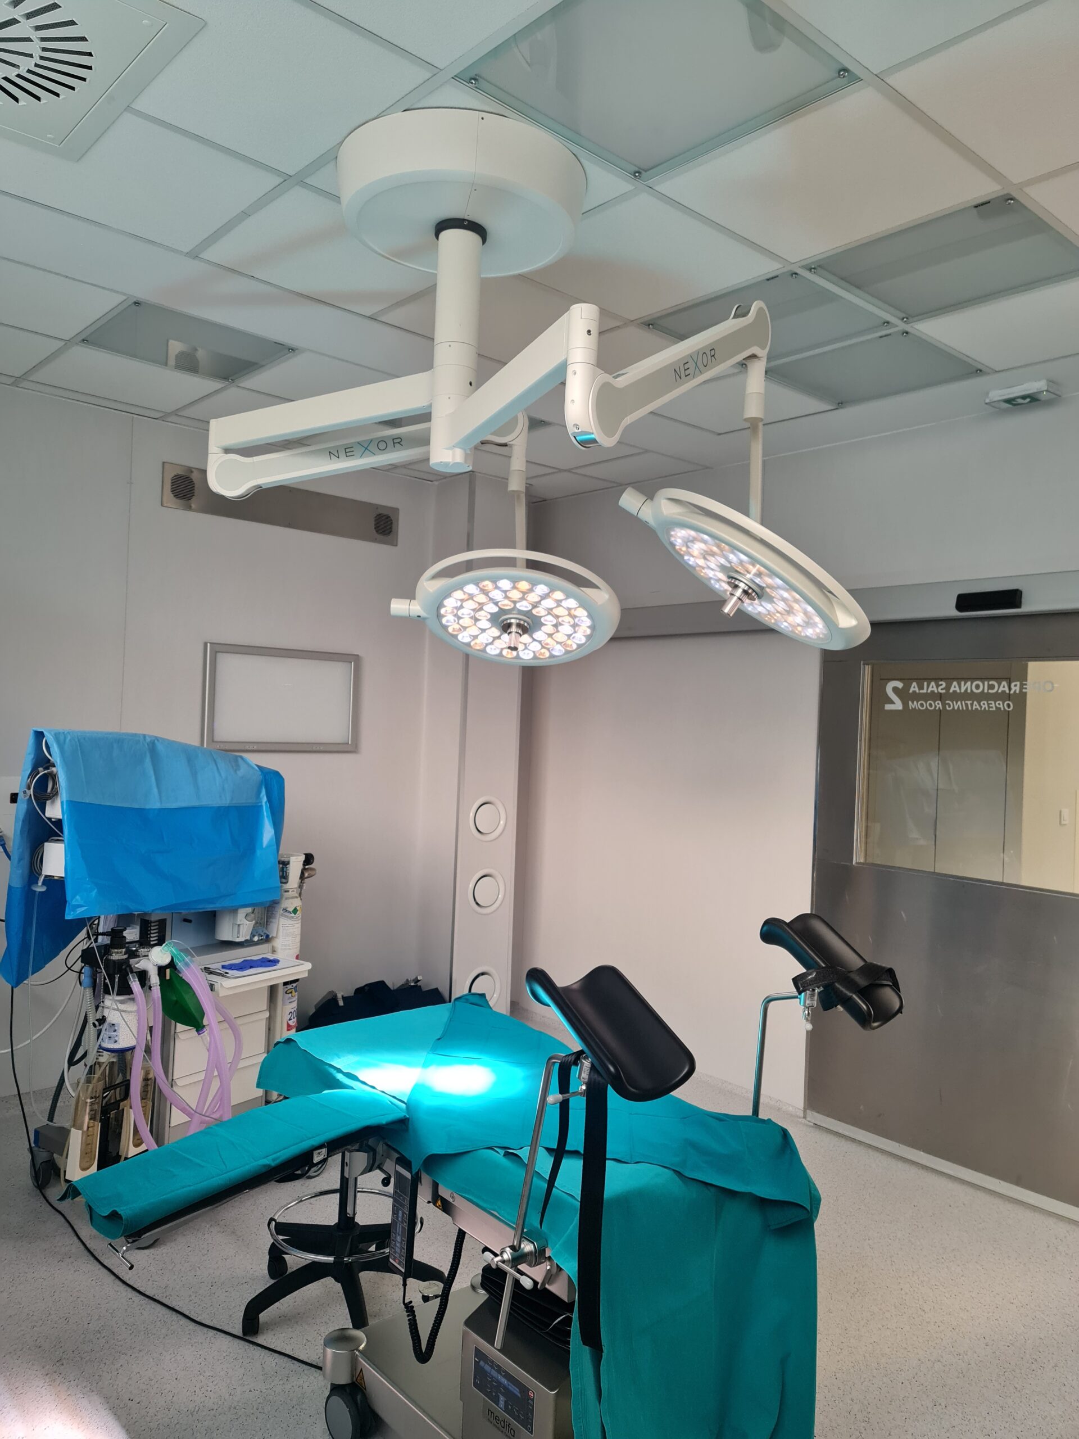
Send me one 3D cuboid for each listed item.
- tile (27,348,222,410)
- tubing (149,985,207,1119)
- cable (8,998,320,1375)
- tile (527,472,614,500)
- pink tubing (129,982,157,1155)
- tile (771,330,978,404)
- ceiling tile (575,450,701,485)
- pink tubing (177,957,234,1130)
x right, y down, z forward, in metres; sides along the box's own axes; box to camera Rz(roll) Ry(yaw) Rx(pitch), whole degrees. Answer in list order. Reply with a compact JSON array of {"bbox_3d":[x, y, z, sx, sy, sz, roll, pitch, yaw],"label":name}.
[{"bbox_3d":[-1.655,-1.361,4.174,0.594,0.020,0.594,2,0,-42],"label":"tile"},{"bbox_3d":[-1.328,1.225,3.819,0.230,0.500,0.080,2,0,-42],"label":"tubing"},{"bbox_3d":[-1.251,1.346,3.223,0.370,0.640,1.720,2,0,-42],"label":"cable"},{"bbox_3d":[0.090,-1.292,5.727,0.444,0.020,0.594,2,0,-42],"label":"tile"},{"bbox_3d":[-1.426,1.254,3.733,0.085,0.630,0.060,2,0,-42],"label":"pink tubing"},{"bbox_3d":[1.174,-1.243,3.697,0.594,0.020,0.594,2,0,-42],"label":"tile"},{"bbox_3d":[0.488,-1.274,5.278,0.444,0.020,0.594,2,0,-42],"label":"ceiling tile"},{"bbox_3d":[-1.248,1.214,3.890,0.220,0.650,0.100,2,0,-42],"label":"pink tubing"}]

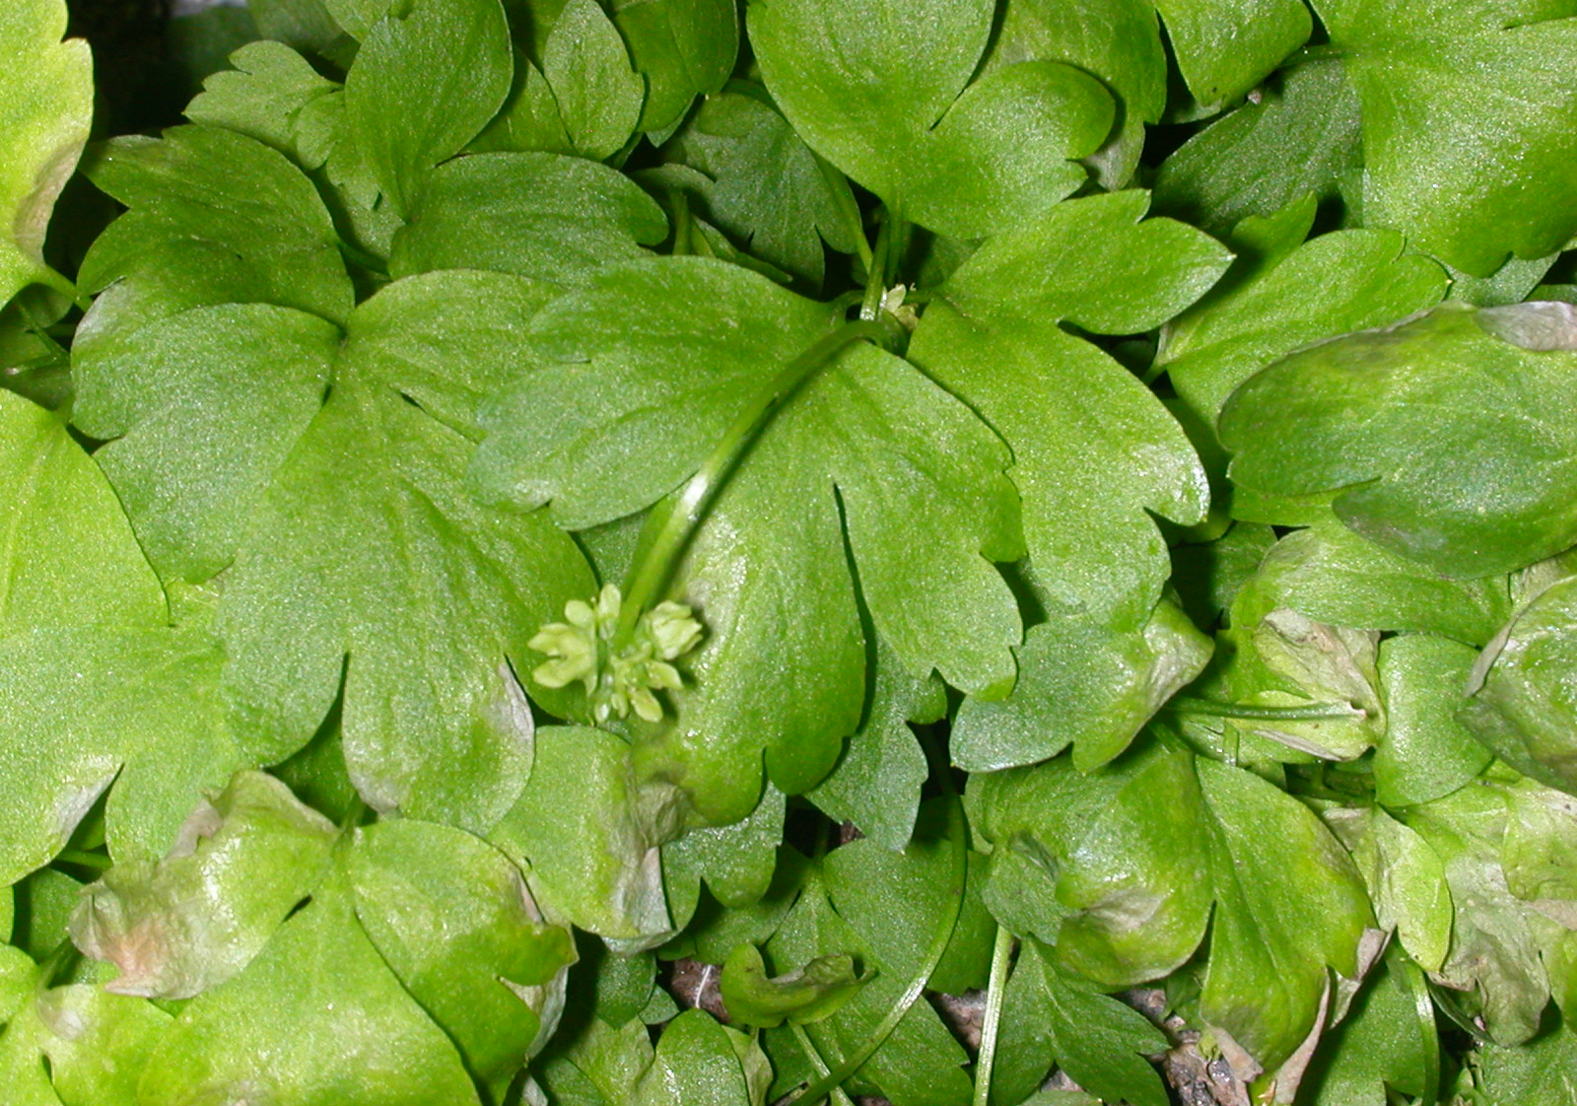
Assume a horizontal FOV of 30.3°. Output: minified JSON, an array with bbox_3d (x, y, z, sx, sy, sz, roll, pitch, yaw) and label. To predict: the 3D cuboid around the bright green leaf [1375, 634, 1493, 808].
[{"bbox_3d":[0.042,0.011,0.187,0.010,0.004,0.011,0,78,-6],"label":"bright green leaf"}]

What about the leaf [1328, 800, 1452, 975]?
[{"bbox_3d":[0.039,0.022,0.189,0.008,0.005,0.011,-27,93,-5],"label":"leaf"}]

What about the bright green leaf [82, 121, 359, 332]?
[{"bbox_3d":[-0.036,-0.020,0.183,0.018,0.006,0.015,18,69,13],"label":"bright green leaf"}]

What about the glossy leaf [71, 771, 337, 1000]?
[{"bbox_3d":[-0.035,0.020,0.176,0.018,0.007,0.013,-30,83,6],"label":"glossy leaf"}]

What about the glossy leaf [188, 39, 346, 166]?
[{"bbox_3d":[-0.035,-0.030,0.196,0.011,0.004,0.008,-12,70,-4],"label":"glossy leaf"}]

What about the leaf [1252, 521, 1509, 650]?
[{"bbox_3d":[0.040,0.002,0.198,0.017,0.009,0.004,4,26,2],"label":"leaf"}]

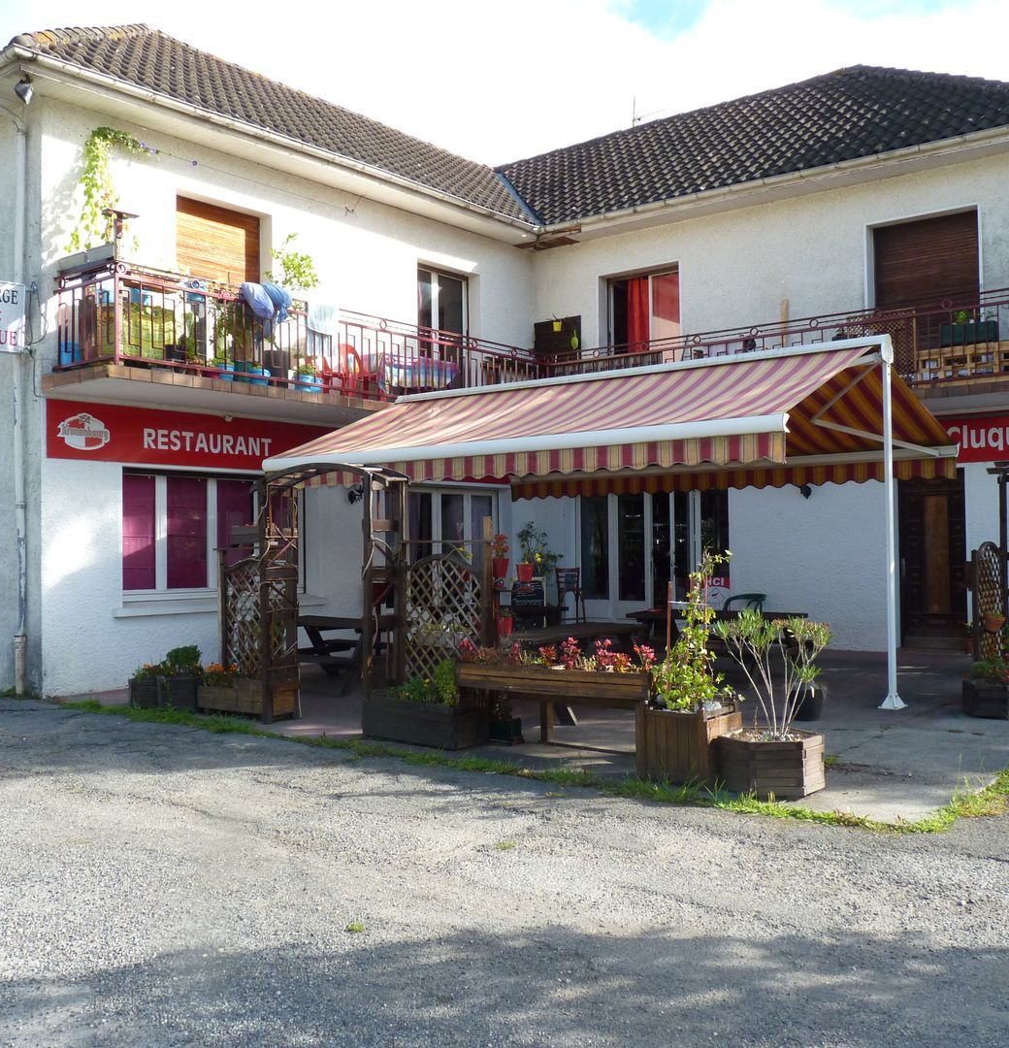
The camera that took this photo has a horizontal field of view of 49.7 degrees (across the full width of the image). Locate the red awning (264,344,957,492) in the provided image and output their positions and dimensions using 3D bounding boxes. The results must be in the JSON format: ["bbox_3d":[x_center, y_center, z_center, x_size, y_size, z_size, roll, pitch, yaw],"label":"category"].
[{"bbox_3d":[0.903,-0.922,10.896,5.896,1.132,3.491,-2,-2,37],"label":"red awning"}]

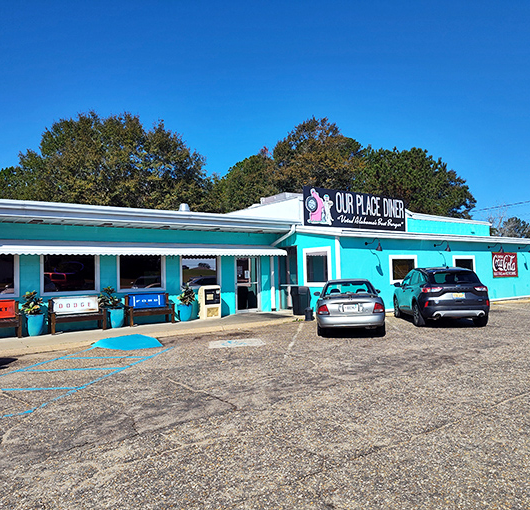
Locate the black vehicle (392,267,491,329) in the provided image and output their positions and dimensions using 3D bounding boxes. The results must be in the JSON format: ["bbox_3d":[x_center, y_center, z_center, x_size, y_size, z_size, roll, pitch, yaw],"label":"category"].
[{"bbox_3d":[5.130,1.165,13.580,1.930,1.670,4.580,-1,-3,6],"label":"black vehicle"}]

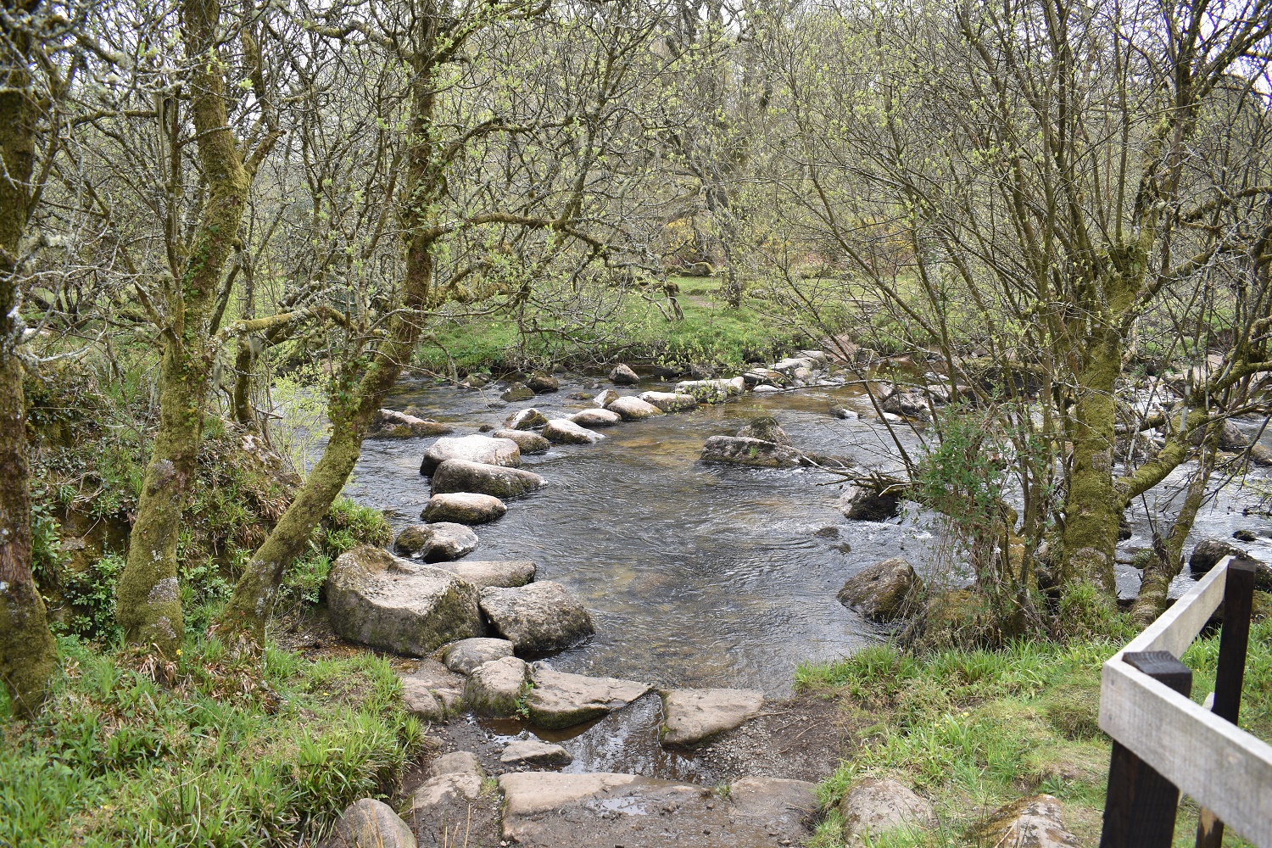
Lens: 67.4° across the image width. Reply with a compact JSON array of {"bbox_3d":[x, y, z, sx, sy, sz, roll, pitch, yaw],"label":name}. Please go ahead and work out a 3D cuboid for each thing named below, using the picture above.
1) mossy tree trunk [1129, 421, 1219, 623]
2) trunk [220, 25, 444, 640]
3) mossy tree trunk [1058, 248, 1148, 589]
[{"bbox_3d":[3.606,0.680,6.424,0.410,1.340,0.320,5,12,23],"label":"mossy tree trunk"},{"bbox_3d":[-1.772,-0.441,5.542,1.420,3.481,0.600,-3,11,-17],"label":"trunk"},{"bbox_3d":[3.198,0.026,6.572,0.430,2.430,0.430,5,12,23],"label":"mossy tree trunk"}]

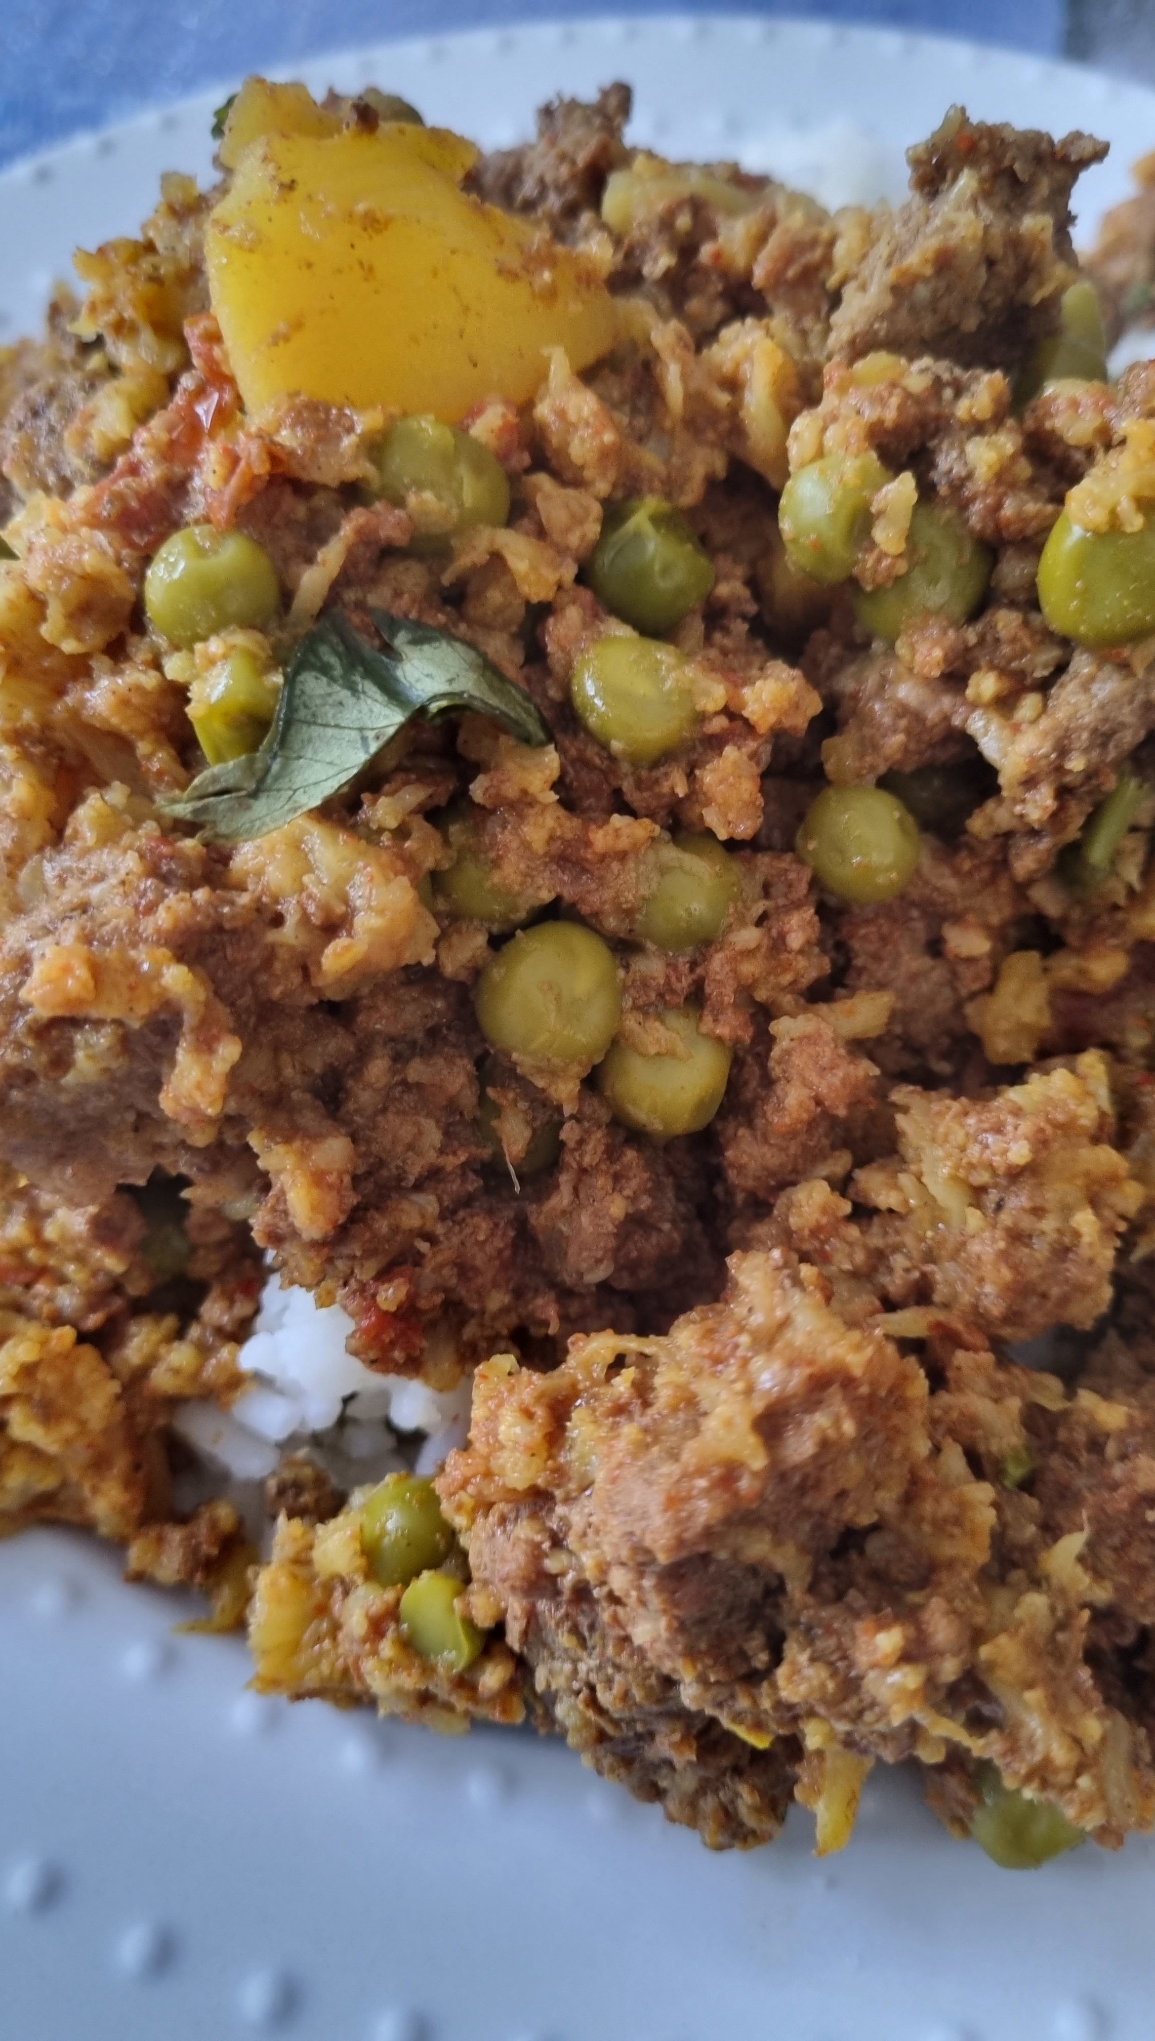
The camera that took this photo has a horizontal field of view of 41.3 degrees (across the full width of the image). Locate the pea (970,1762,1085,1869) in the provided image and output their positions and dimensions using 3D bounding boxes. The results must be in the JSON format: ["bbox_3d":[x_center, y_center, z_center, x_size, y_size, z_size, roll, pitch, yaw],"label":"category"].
[{"bbox_3d":[0.035,0.061,0.119,0.009,0.009,0.009,-3,62,0],"label":"pea"}]

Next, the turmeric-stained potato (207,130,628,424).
[{"bbox_3d":[-0.012,-0.056,0.117,0.029,0.018,0.017,-3,62,0],"label":"turmeric-stained potato"}]

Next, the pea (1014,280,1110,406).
[{"bbox_3d":[0.041,-0.058,0.131,0.010,0.010,0.010,-1,61,0],"label":"pea"}]

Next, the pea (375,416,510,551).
[{"bbox_3d":[-0.009,-0.036,0.103,0.009,0.009,0.009,-3,62,0],"label":"pea"}]

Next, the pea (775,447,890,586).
[{"bbox_3d":[0.017,-0.034,0.102,0.009,0.008,0.009,-3,62,0],"label":"pea"}]

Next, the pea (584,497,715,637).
[{"bbox_3d":[0.005,-0.030,0.102,0.009,0.009,0.009,-3,62,0],"label":"pea"}]

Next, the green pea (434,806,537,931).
[{"bbox_3d":[-0.006,-0.011,0.106,0.009,0.009,0.009,-3,62,0],"label":"green pea"}]

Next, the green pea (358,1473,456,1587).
[{"bbox_3d":[-0.014,0.043,0.128,0.009,0.008,0.009,-3,62,0],"label":"green pea"}]

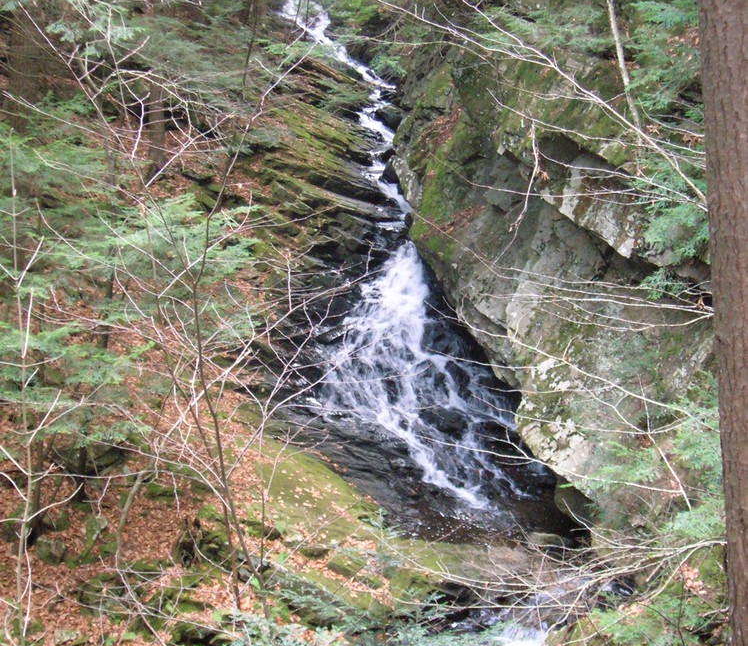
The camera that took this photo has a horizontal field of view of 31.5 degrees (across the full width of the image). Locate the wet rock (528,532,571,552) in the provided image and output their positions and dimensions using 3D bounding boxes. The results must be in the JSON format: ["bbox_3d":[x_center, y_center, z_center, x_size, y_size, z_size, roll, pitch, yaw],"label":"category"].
[{"bbox_3d":[1.851,2.304,14.000,0.480,0.170,0.320,0,6,0],"label":"wet rock"}]

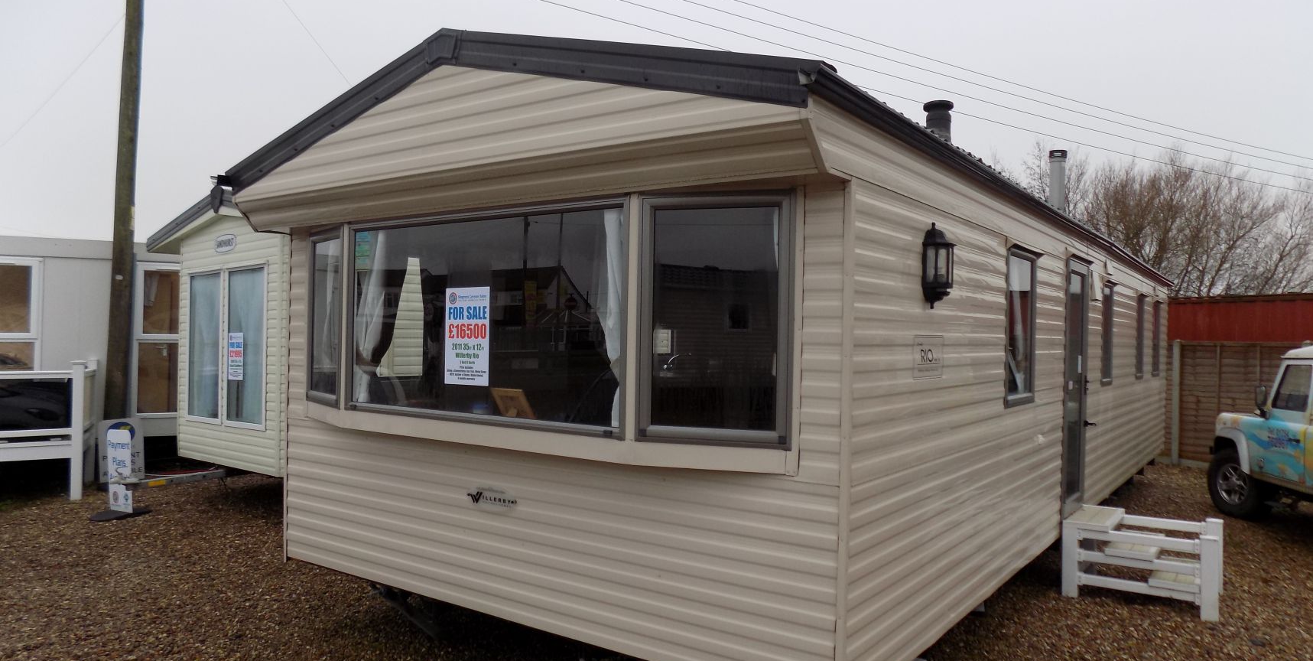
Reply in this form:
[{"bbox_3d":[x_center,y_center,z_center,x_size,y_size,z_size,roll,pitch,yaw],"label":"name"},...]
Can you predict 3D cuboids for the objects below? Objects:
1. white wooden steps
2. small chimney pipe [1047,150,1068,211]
[{"bbox_3d":[3.502,1.629,6.264,0.931,0.541,0.801,1,0,35],"label":"white wooden steps"},{"bbox_3d":[3.400,-1.235,7.407,0.135,0.605,0.135,1,0,36],"label":"small chimney pipe"}]

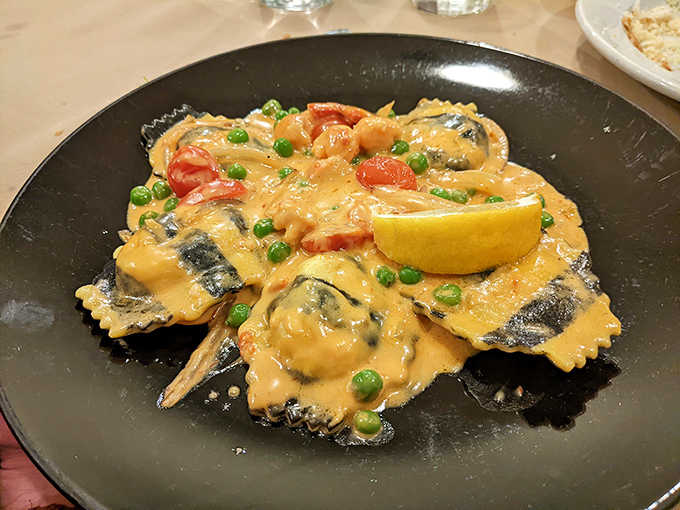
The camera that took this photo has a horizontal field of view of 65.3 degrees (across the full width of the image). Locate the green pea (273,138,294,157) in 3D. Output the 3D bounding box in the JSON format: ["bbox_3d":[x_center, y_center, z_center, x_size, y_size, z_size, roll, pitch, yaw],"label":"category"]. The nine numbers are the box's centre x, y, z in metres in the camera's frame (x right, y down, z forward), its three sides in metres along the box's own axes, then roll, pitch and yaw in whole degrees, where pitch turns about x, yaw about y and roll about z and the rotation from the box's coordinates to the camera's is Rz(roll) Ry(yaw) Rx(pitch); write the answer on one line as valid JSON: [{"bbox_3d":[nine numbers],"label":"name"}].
[{"bbox_3d":[-0.025,-0.047,0.235,0.009,0.009,0.009,-3,47,0],"label":"green pea"}]

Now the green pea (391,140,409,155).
[{"bbox_3d":[0.029,-0.051,0.253,0.009,0.008,0.009,-3,47,0],"label":"green pea"}]

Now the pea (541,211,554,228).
[{"bbox_3d":[0.085,-0.015,0.220,0.008,0.007,0.008,-3,47,0],"label":"pea"}]

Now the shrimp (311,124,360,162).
[{"bbox_3d":[-0.002,-0.052,0.247,0.024,0.018,0.020,-3,47,0],"label":"shrimp"}]

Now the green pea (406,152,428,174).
[{"bbox_3d":[0.033,-0.039,0.224,0.009,0.009,0.009,-3,47,0],"label":"green pea"}]

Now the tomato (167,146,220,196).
[{"bbox_3d":[-0.063,-0.035,0.226,0.022,0.021,0.018,-17,48,-12],"label":"tomato"}]

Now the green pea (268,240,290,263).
[{"bbox_3d":[-0.023,-0.001,0.203,0.009,0.009,0.009,-3,47,0],"label":"green pea"}]

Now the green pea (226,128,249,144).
[{"bbox_3d":[-0.045,-0.053,0.234,0.009,0.009,0.009,-3,47,0],"label":"green pea"}]

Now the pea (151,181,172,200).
[{"bbox_3d":[-0.077,-0.028,0.230,0.008,0.008,0.008,-3,47,0],"label":"pea"}]

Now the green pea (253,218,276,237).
[{"bbox_3d":[-0.031,-0.011,0.214,0.008,0.008,0.008,-3,47,0],"label":"green pea"}]

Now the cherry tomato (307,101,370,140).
[{"bbox_3d":[-0.001,-0.066,0.262,0.030,0.018,0.020,-2,46,0],"label":"cherry tomato"}]

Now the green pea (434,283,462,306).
[{"bbox_3d":[0.038,0.014,0.188,0.010,0.009,0.009,-3,47,0],"label":"green pea"}]

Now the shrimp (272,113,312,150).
[{"bbox_3d":[-0.023,-0.060,0.258,0.021,0.018,0.020,-3,47,0],"label":"shrimp"}]

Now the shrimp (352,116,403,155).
[{"bbox_3d":[0.018,-0.057,0.253,0.025,0.018,0.021,-3,47,0],"label":"shrimp"}]

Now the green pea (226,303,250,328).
[{"bbox_3d":[-0.036,0.021,0.187,0.008,0.008,0.008,-3,47,0],"label":"green pea"}]

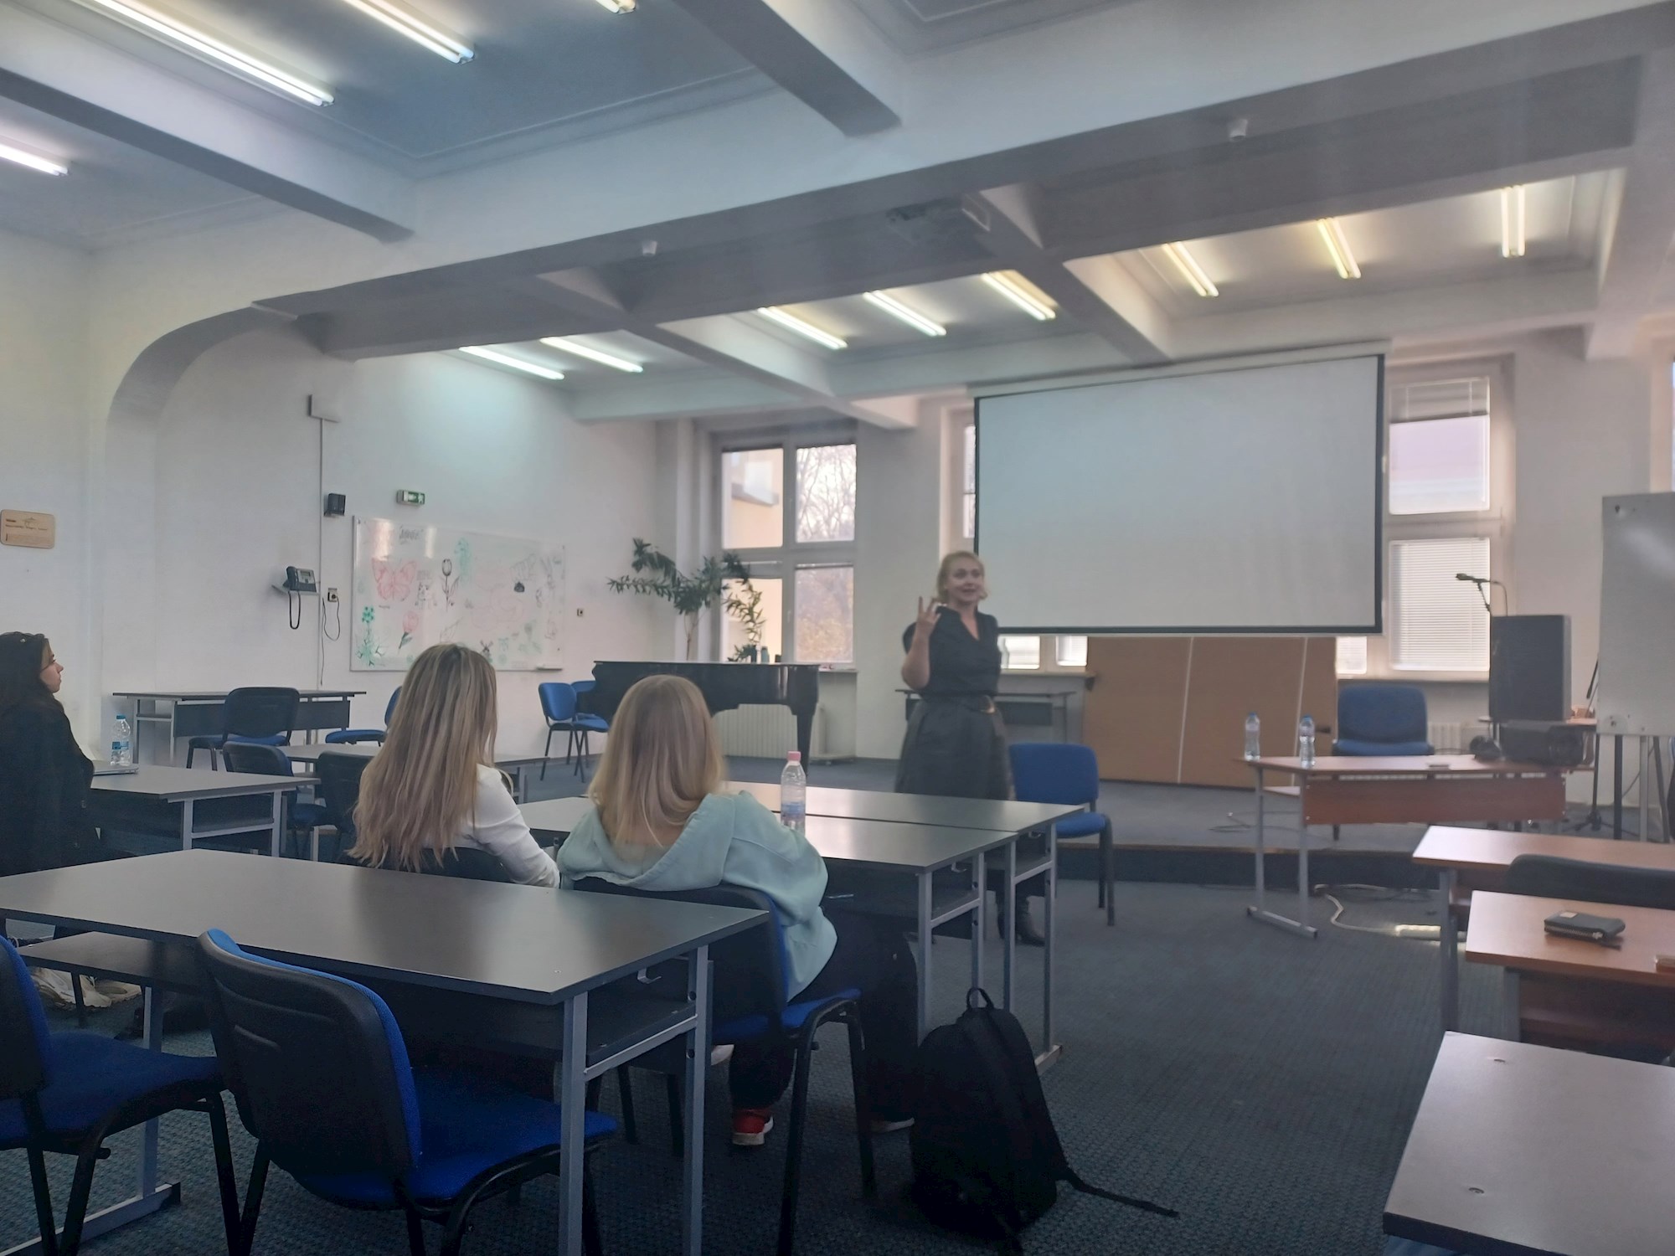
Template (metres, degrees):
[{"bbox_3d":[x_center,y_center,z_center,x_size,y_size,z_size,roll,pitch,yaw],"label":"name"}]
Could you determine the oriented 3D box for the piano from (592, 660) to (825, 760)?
[{"bbox_3d":[-1.240,0.787,10.560,1.480,0.980,1.680,2,-2,-44],"label":"piano"}]

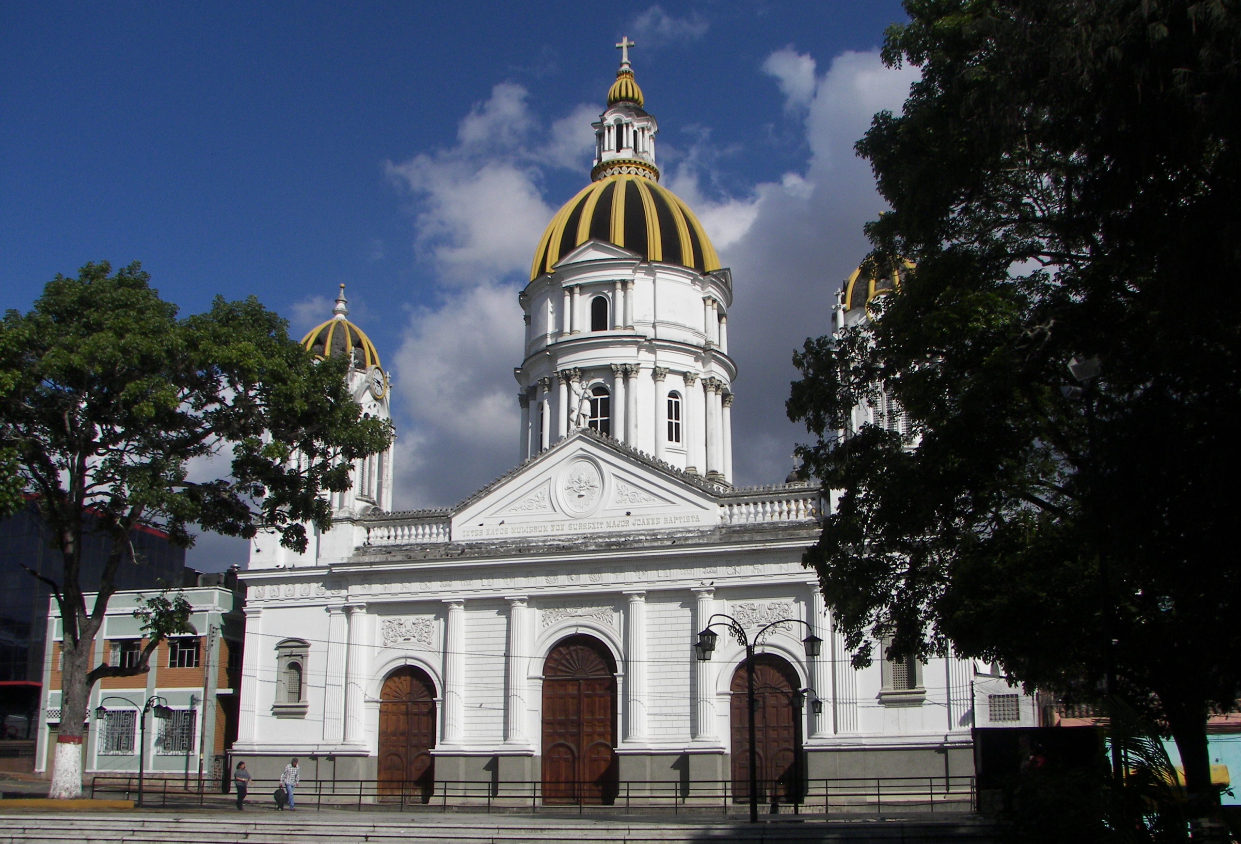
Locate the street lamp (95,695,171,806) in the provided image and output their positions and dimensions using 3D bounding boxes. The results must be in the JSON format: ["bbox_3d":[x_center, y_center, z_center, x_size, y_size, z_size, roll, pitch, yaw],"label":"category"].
[{"bbox_3d":[-17.100,11.445,44.902,2.600,3.826,2.700,0,-16,0],"label":"street lamp"}]

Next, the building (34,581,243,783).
[{"bbox_3d":[-20.078,12.509,59.425,9.000,8.250,8.500,-5,-17,17],"label":"building"}]

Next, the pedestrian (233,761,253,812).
[{"bbox_3d":[-12.461,12.009,42.600,0.500,1.570,0.500,-6,-16,19],"label":"pedestrian"}]

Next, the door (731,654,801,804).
[{"bbox_3d":[5.406,11.348,47.837,2.680,5.420,0.300,-5,-17,17],"label":"door"}]

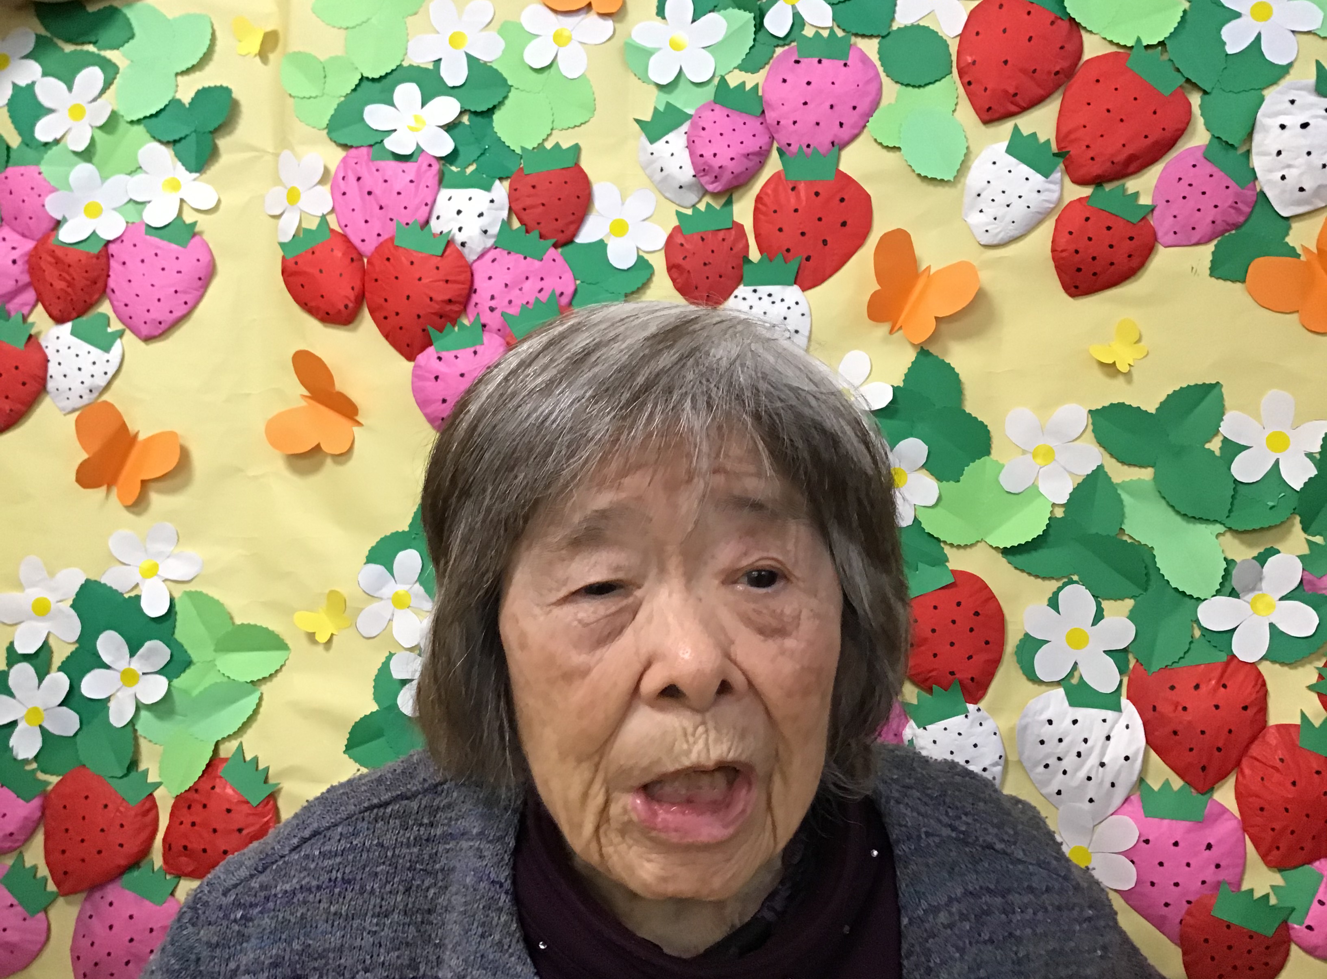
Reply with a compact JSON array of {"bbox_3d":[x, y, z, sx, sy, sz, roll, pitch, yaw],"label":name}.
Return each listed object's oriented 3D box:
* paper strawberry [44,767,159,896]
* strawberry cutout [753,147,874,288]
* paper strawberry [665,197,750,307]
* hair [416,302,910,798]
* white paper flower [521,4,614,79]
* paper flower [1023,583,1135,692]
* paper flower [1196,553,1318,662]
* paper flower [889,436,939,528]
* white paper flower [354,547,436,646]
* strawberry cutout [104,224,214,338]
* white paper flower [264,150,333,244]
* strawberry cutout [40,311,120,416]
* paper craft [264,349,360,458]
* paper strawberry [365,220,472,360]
[{"bbox_3d":[-0.430,0.255,0.902,0.092,0.115,0.020,33,-2,12],"label":"paper strawberry"},{"bbox_3d":[0.110,-0.202,0.883,0.089,0.114,0.020,-1,-8,9],"label":"strawberry cutout"},{"bbox_3d":[0.033,-0.178,0.892,0.064,0.088,0.020,-1,-8,9],"label":"paper strawberry"},{"bbox_3d":[0.001,0.026,0.545,0.208,0.222,0.200,-2,-9,-5],"label":"hair"},{"bbox_3d":[-0.081,-0.380,1.002,0.079,0.073,0.015,-3,-14,10],"label":"white paper flower"},{"bbox_3d":[0.279,0.099,0.797,0.071,0.073,0.012,-1,-9,9],"label":"paper flower"},{"bbox_3d":[0.401,0.080,0.802,0.078,0.073,0.010,-1,-8,9],"label":"paper flower"},{"bbox_3d":[0.162,-0.006,0.833,0.064,0.066,0.012,-1,-9,9],"label":"paper flower"},{"bbox_3d":[-0.198,0.082,0.895,0.071,0.075,0.010,-1,-8,9],"label":"white paper flower"},{"bbox_3d":[-0.405,-0.170,0.950,0.086,0.101,0.022,12,-7,11],"label":"strawberry cutout"},{"bbox_3d":[-0.312,-0.251,1.016,0.059,0.082,0.020,-3,-14,10],"label":"white paper flower"},{"bbox_3d":[-0.466,-0.103,0.949,0.067,0.086,0.020,21,-5,12],"label":"strawberry cutout"},{"bbox_3d":[-0.283,-0.070,0.960,0.074,0.084,0.034,-3,-14,10],"label":"paper craft"},{"bbox_3d":[-0.200,-0.163,0.970,0.086,0.117,0.025,-3,-14,10],"label":"paper strawberry"}]

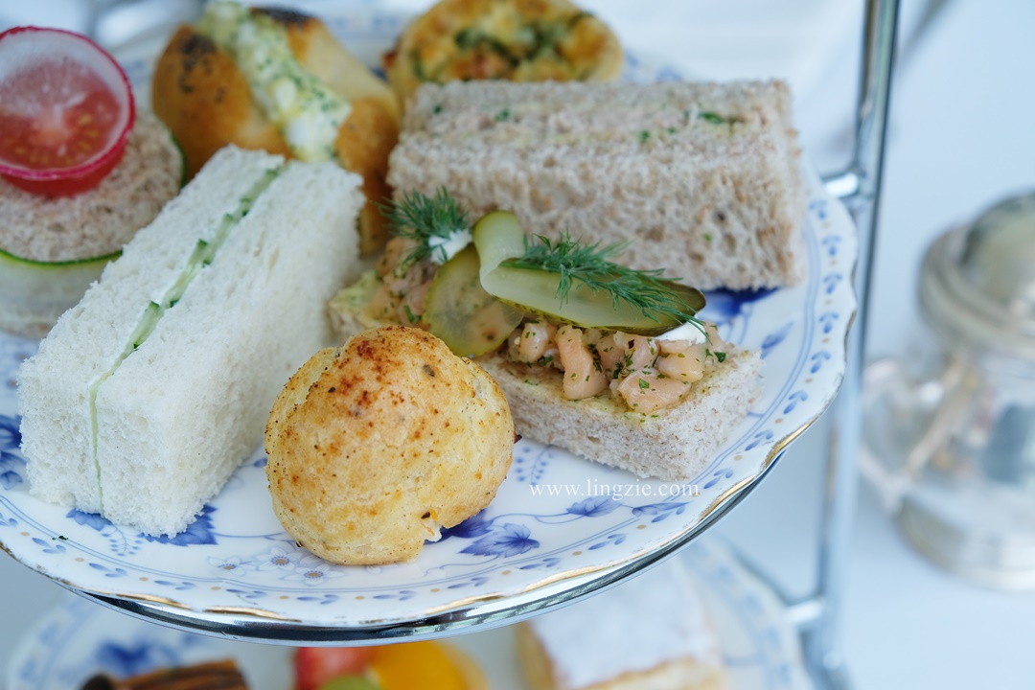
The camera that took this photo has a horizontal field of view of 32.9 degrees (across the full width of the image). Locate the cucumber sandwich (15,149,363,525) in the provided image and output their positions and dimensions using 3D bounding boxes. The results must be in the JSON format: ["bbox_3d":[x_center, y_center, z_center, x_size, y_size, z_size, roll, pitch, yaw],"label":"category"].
[{"bbox_3d":[-0.063,-0.003,0.358,0.031,0.030,0.080,15,43,20],"label":"cucumber sandwich"}]

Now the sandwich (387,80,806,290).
[{"bbox_3d":[0.018,-0.035,0.391,0.085,0.032,0.034,0,40,3],"label":"sandwich"}]

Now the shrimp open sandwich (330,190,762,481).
[{"bbox_3d":[0.004,-0.005,0.358,0.081,0.030,0.033,22,45,26],"label":"shrimp open sandwich"}]

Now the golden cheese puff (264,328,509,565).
[{"bbox_3d":[-0.024,0.018,0.326,0.047,0.041,0.046,-2,40,0],"label":"golden cheese puff"}]

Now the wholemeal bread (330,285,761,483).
[{"bbox_3d":[0.004,0.001,0.363,0.081,0.014,0.032,22,45,26],"label":"wholemeal bread"}]

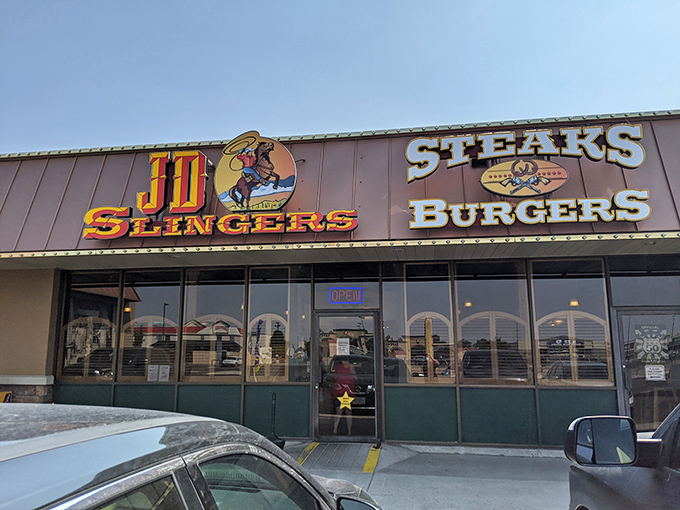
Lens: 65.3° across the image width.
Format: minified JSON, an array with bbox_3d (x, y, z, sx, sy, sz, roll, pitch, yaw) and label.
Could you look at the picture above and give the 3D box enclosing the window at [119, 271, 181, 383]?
[{"bbox_3d":[-3.490,1.275,9.704,1.175,2.041,0.080,-2,-9,9],"label":"window"}]

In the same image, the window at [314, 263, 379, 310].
[{"bbox_3d":[0.116,0.560,9.253,1.182,0.786,0.080,-2,-9,9],"label":"window"}]

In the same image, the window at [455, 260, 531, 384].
[{"bbox_3d":[2.540,1.115,8.781,1.189,2.041,0.080,-2,-9,9],"label":"window"}]

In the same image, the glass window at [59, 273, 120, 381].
[{"bbox_3d":[-4.677,1.307,9.886,1.148,2.041,0.080,-2,-9,9],"label":"glass window"}]

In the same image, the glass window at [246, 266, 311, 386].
[{"bbox_3d":[-1.088,1.211,9.336,1.178,2.041,0.080,-2,-9,9],"label":"glass window"}]

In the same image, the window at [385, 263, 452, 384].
[{"bbox_3d":[1.327,1.147,8.967,1.187,2.041,0.080,-2,-9,9],"label":"window"}]

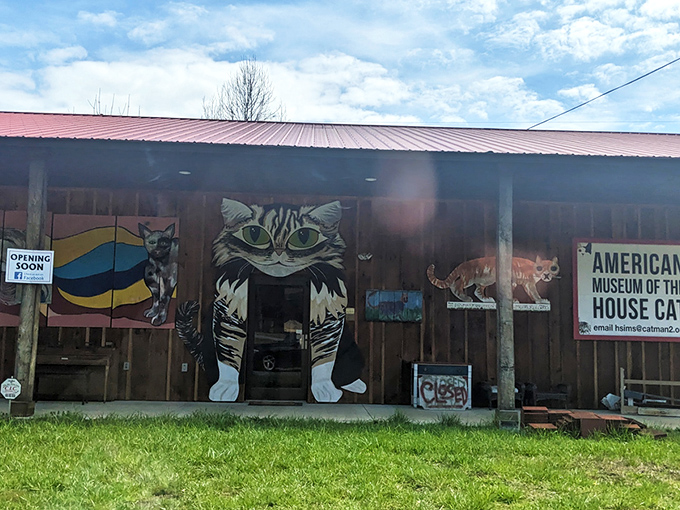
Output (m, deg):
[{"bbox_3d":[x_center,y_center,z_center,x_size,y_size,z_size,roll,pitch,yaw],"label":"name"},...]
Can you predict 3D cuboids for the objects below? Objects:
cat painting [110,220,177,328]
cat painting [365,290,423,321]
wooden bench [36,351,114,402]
[{"bbox_3d":[-3.158,0.283,8.657,1.009,1.811,0.040,1,-6,-2],"label":"cat painting"},{"bbox_3d":[0.895,0.847,8.733,0.928,0.507,0.040,1,-6,-2],"label":"cat painting"},{"bbox_3d":[-4.168,1.893,8.260,1.270,0.820,0.400,1,-6,-2],"label":"wooden bench"}]

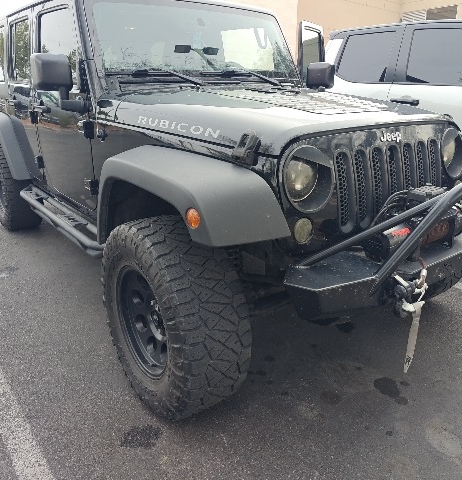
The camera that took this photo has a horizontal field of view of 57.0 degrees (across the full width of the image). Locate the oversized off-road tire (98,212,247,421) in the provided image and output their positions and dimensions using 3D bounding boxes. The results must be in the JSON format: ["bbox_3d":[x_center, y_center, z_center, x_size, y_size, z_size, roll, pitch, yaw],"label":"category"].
[{"bbox_3d":[-0.268,0.316,1.833,0.301,0.838,0.838,-14,25,-35],"label":"oversized off-road tire"}]

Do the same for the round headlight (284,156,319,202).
[{"bbox_3d":[0.243,-0.215,1.458,0.190,0.190,0.090,-14,25,-35],"label":"round headlight"}]

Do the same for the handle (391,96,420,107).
[{"bbox_3d":[1.468,-1.176,3.599,0.050,0.060,0.265,-14,25,-35],"label":"handle"}]

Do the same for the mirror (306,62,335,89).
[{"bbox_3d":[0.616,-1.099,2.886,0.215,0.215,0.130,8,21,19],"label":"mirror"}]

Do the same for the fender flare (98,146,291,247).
[{"bbox_3d":[-0.234,-0.075,1.654,0.290,0.490,1.090,-14,25,-35],"label":"fender flare"}]

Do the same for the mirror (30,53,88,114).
[{"bbox_3d":[-0.786,-0.726,1.975,0.235,0.260,0.140,-14,25,-35],"label":"mirror"}]

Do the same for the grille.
[{"bbox_3d":[0.646,-0.228,1.745,0.710,0.335,0.080,-14,25,-35],"label":"grille"}]

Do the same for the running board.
[{"bbox_3d":[-1.084,-0.137,2.772,0.180,0.115,1.760,-14,25,-35],"label":"running board"}]

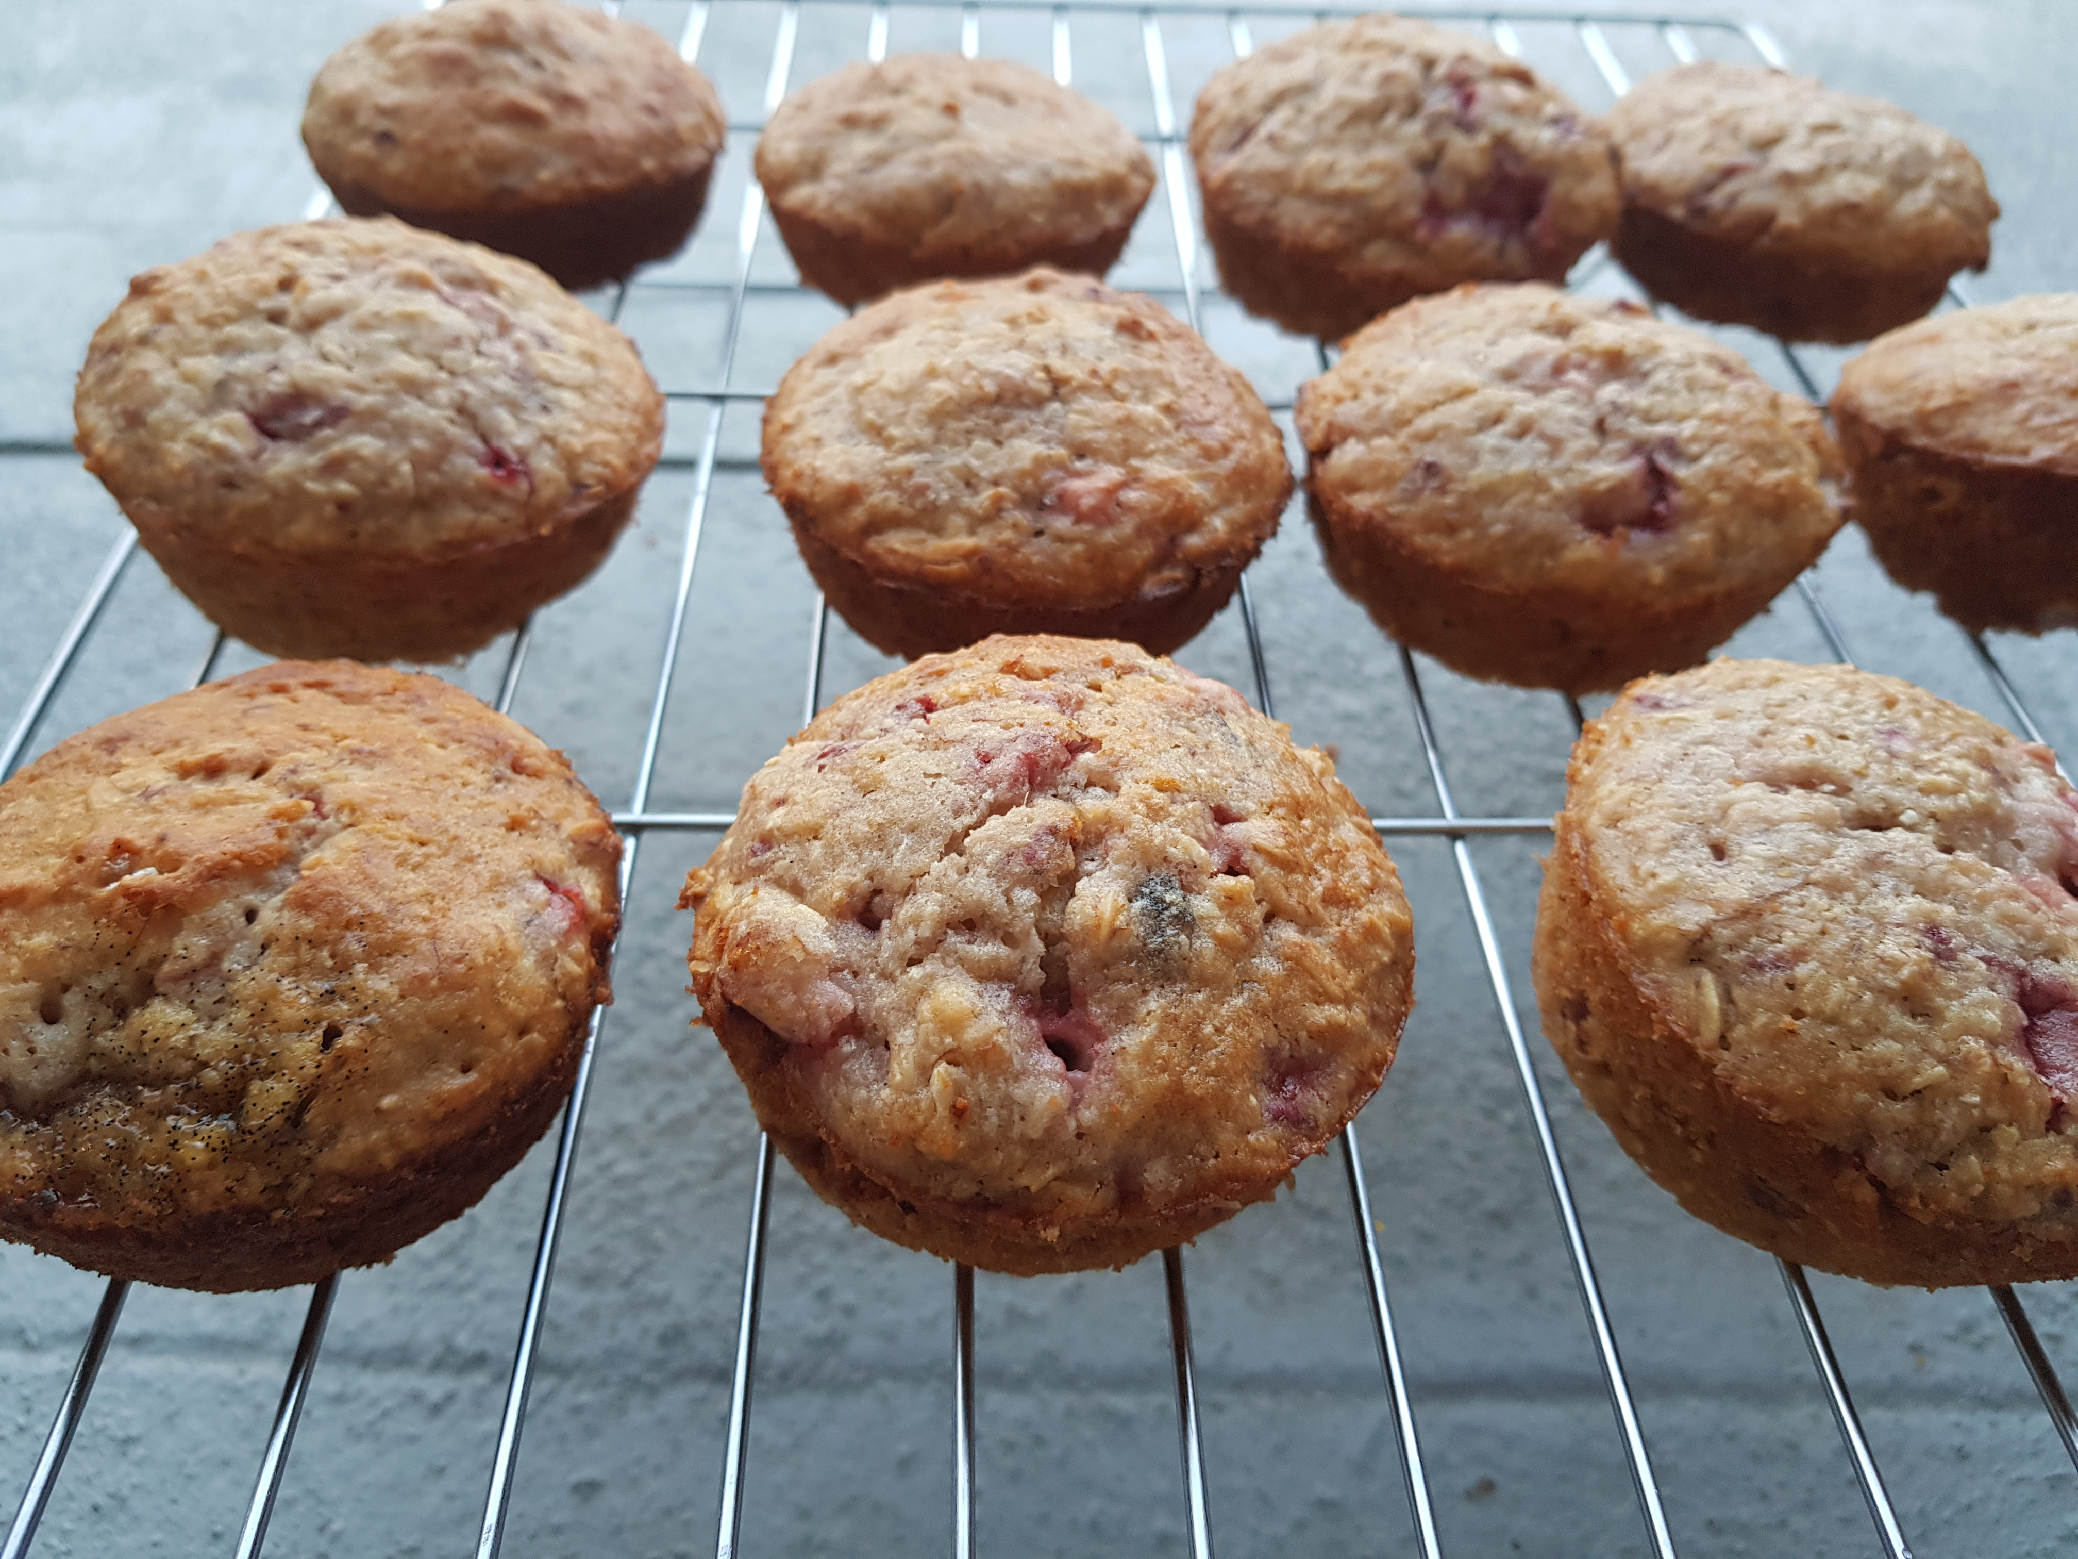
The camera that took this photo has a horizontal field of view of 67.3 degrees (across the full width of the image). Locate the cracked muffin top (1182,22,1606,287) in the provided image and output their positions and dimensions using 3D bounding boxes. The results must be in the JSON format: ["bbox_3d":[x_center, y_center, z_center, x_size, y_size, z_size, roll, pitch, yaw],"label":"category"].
[{"bbox_3d":[0.065,-0.116,0.276,0.078,0.022,0.078,0,47,-2],"label":"cracked muffin top"}]

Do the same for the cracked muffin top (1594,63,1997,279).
[{"bbox_3d":[0.141,-0.117,0.284,0.073,0.016,0.073,0,47,-2],"label":"cracked muffin top"}]

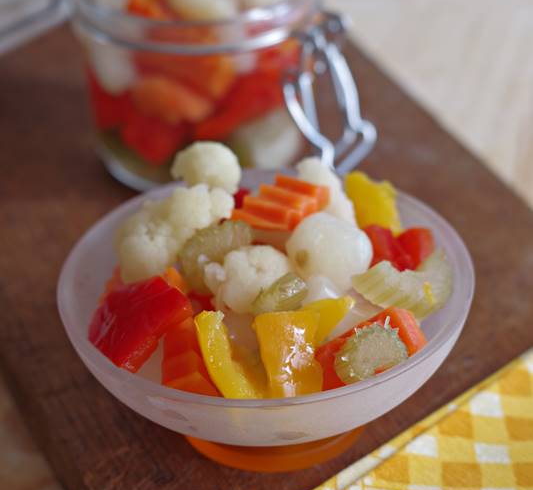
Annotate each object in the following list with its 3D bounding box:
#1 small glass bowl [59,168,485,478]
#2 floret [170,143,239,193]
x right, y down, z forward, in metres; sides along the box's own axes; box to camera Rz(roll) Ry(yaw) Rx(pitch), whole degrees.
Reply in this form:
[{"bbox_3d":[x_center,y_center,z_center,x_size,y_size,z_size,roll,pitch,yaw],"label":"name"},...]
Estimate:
[{"bbox_3d":[0.000,0.032,0.548,0.133,0.056,0.133,-1,34,1],"label":"small glass bowl"},{"bbox_3d":[-0.021,-0.024,0.559,0.024,0.022,0.024,-1,33,0],"label":"floret"}]

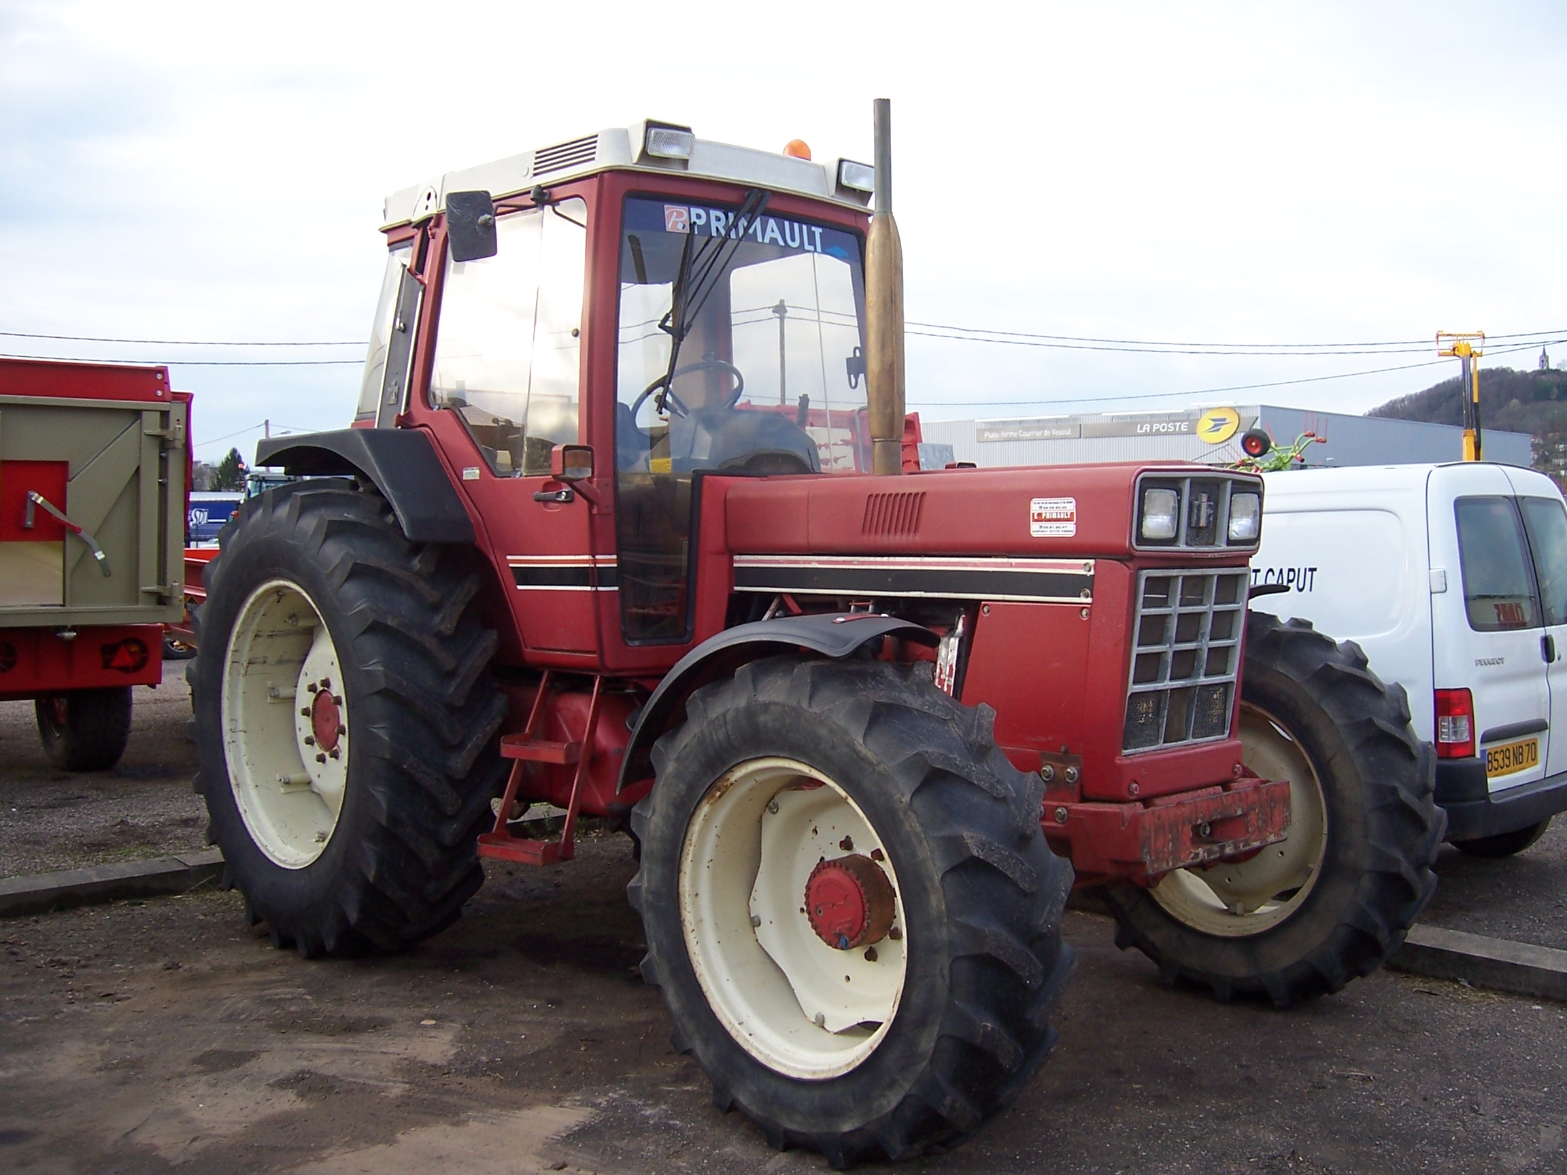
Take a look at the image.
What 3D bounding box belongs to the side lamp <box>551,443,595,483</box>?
[{"bbox_3d":[-0.669,-0.396,5.163,0.112,0.105,0.075,-2,3,-42],"label":"side lamp"}]

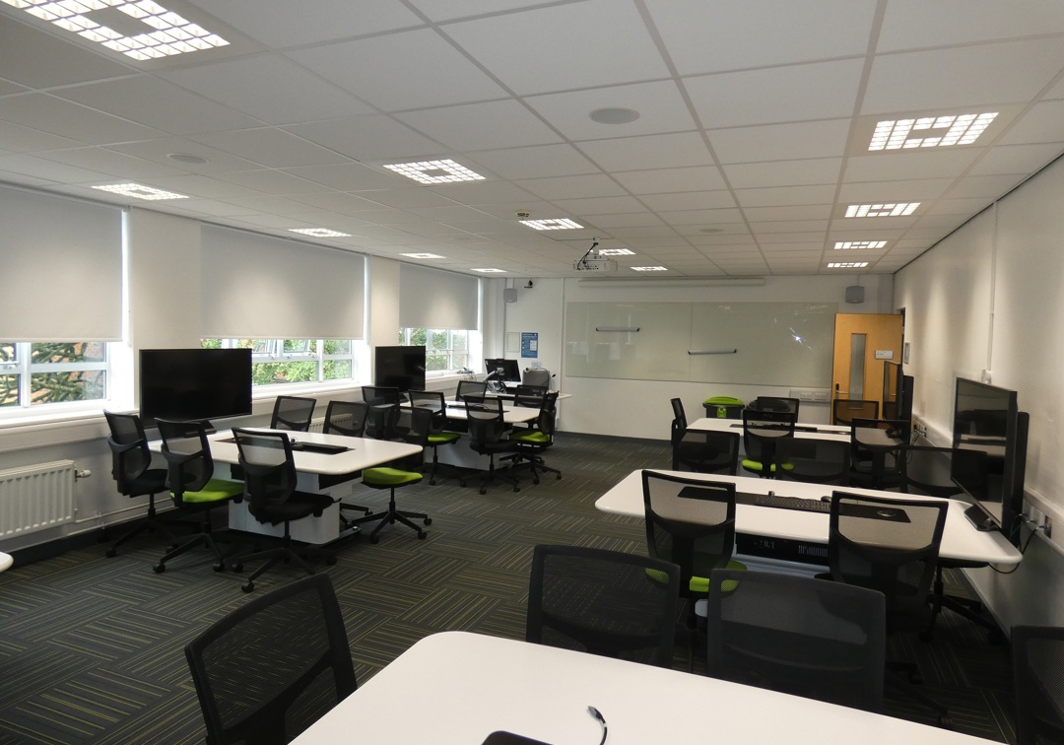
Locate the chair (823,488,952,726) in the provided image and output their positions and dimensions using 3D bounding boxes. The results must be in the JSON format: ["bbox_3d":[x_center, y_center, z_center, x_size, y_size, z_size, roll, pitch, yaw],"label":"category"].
[{"bbox_3d":[1.617,1.029,2.890,0.630,1.000,0.630,3,4,23],"label":"chair"}]

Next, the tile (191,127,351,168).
[{"bbox_3d":[-1.316,-1.149,3.151,0.600,0.025,0.600,4,5,23],"label":"tile"}]

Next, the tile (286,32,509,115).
[{"bbox_3d":[-0.448,-1.050,2.161,0.595,0.022,0.595,3,4,23],"label":"tile"}]

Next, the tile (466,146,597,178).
[{"bbox_3d":[0.028,-1.124,3.294,0.600,0.020,0.600,4,5,24],"label":"tile"}]

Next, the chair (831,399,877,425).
[{"bbox_3d":[3.742,0.875,7.117,0.620,1.050,0.630,3,4,22],"label":"chair"}]

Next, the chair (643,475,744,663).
[{"bbox_3d":[0.899,1.055,3.396,0.620,1.050,0.630,3,4,22],"label":"chair"}]

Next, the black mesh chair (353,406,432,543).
[{"bbox_3d":[-1.132,0.818,5.072,0.630,1.000,0.630,4,5,37],"label":"black mesh chair"}]

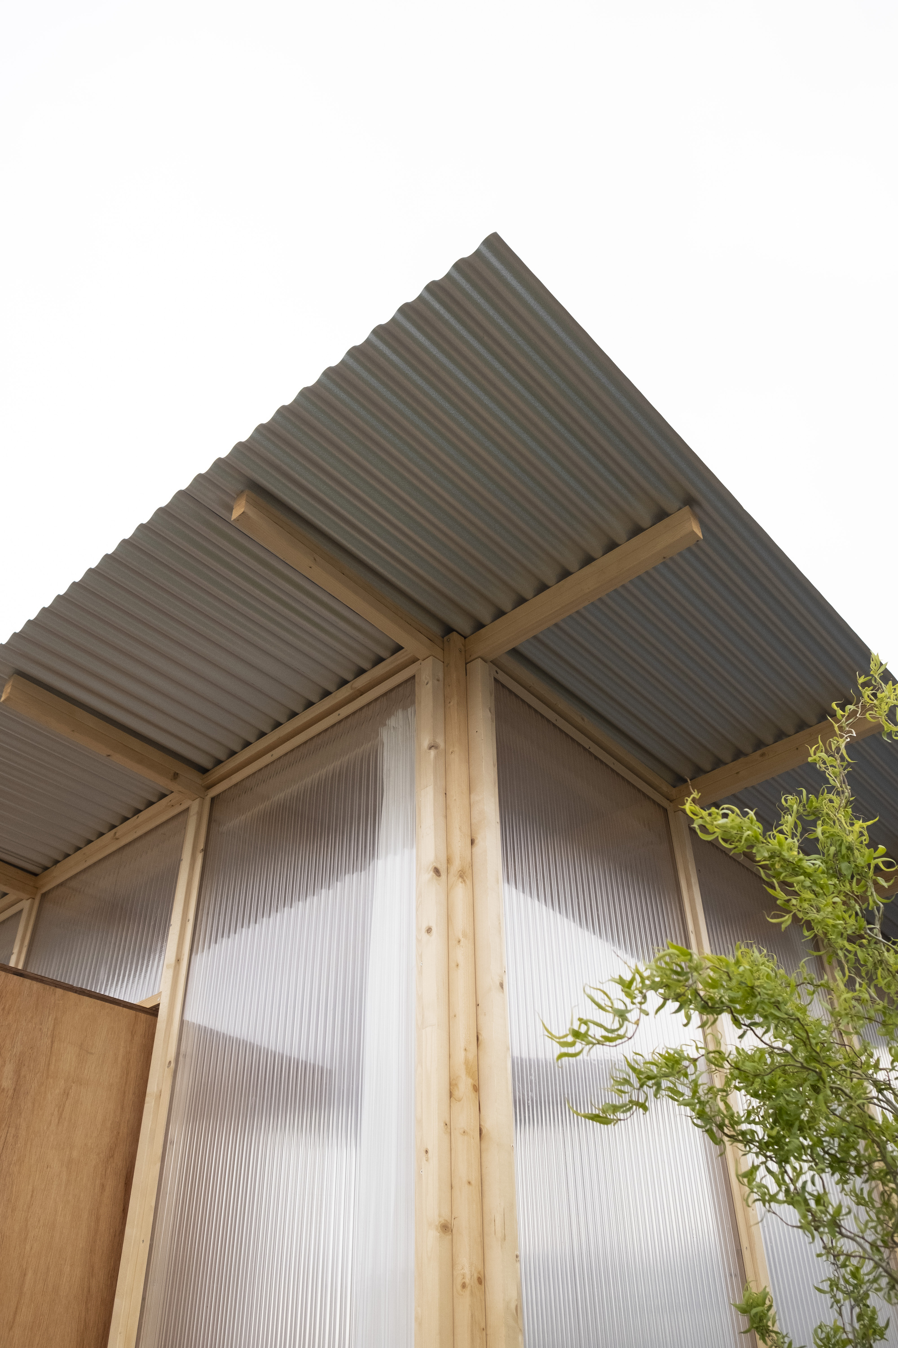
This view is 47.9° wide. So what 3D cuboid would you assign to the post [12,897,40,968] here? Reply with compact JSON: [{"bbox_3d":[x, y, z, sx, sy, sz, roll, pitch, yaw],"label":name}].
[{"bbox_3d":[-1.535,1.961,3.023,0.085,2.740,0.089,-30,-46,32],"label":"post"}]

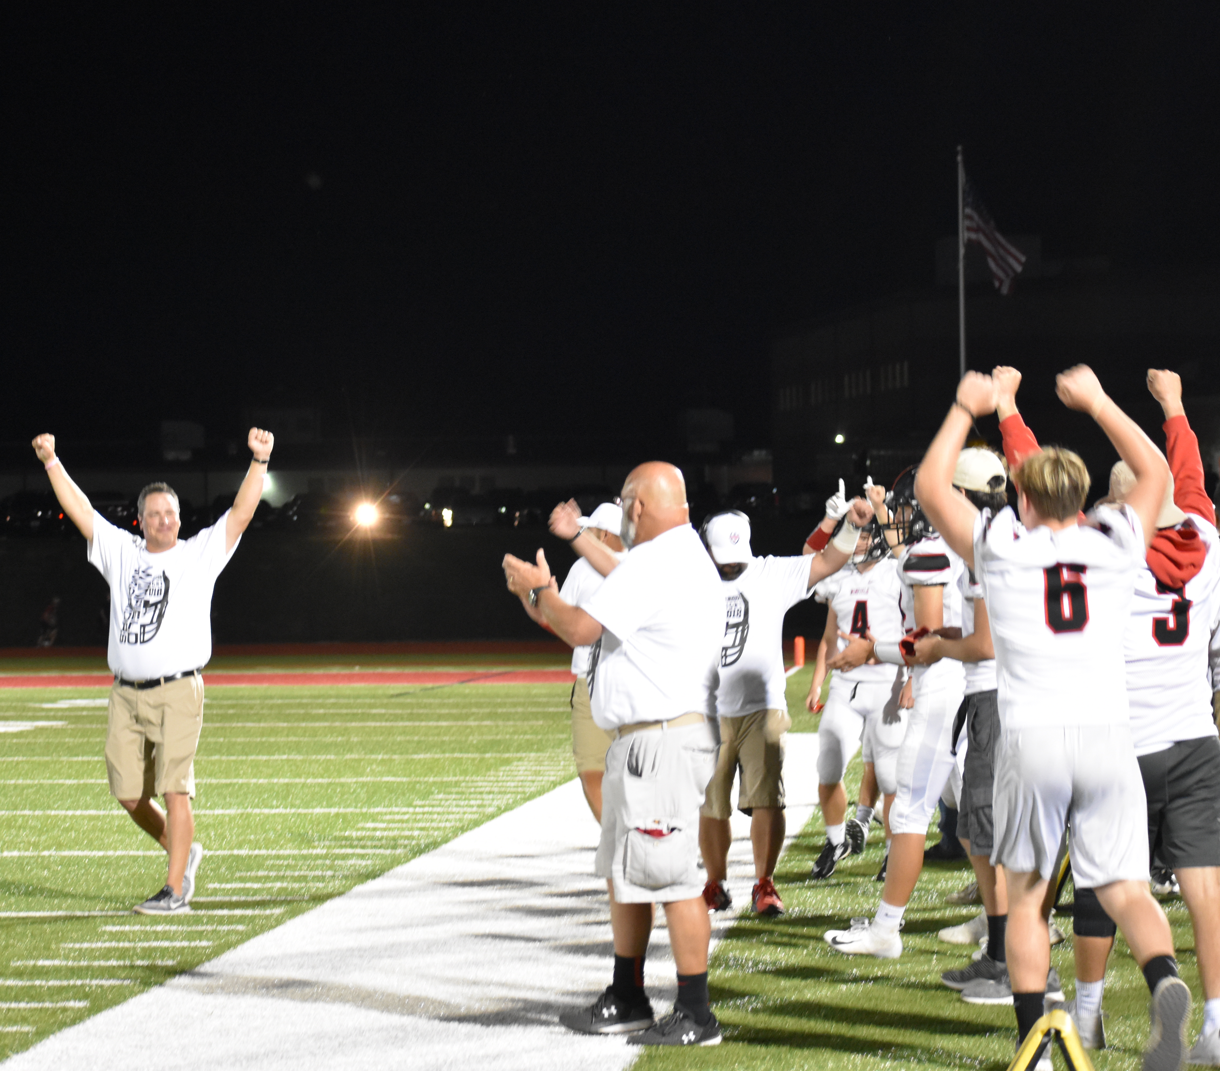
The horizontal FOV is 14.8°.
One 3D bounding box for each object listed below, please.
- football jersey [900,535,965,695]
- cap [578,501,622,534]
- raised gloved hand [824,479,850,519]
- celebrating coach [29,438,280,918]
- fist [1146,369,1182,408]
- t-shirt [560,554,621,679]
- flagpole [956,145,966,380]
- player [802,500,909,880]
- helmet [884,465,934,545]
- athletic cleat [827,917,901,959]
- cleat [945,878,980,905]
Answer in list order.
[{"bbox_3d":[1.231,0.301,17.850,0.320,0.620,0.500,-1,-1,-5],"label":"football jersey"},{"bbox_3d":[-0.009,-0.088,22.600,0.260,0.150,0.180,11,4,24],"label":"cap"},{"bbox_3d":[1.089,-0.171,22.400,0.140,0.200,0.090,-1,-1,6],"label":"raised gloved hand"},{"bbox_3d":[-2.028,0.602,20.800,1.030,2.150,0.550,-1,-1,13],"label":"celebrating coach"},{"bbox_3d":[1.650,-0.437,13.950,0.100,0.112,0.095,-1,-1,-20],"label":"fist"},{"bbox_3d":[0.027,0.388,22.600,0.420,0.640,0.520,-1,-1,27],"label":"t-shirt"},{"bbox_3d":[9.409,-4.790,125.000,0.150,11.300,0.150,-1,-1,0],"label":"flagpole"},{"bbox_3d":[1.186,0.735,22.300,0.560,1.800,0.460,-1,-1,18],"label":"player"},{"bbox_3d":[1.193,-0.115,17.850,0.320,0.300,0.250,0,-1,-9],"label":"helmet"},{"bbox_3d":[0.955,1.514,17.600,0.300,0.140,0.110,-1,-1,12],"label":"athletic cleat"},{"bbox_3d":[1.606,1.555,20.500,0.290,0.120,0.110,-1,-1,9],"label":"cleat"}]

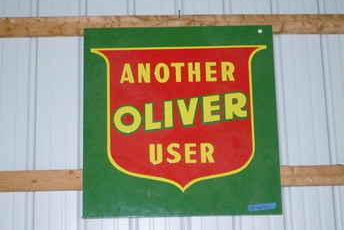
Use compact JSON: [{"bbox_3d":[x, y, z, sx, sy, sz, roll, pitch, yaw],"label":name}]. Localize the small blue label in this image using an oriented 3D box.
[{"bbox_3d":[0.408,0.416,3.133,0.127,0.026,0.002,-4,-12,-1],"label":"small blue label"}]

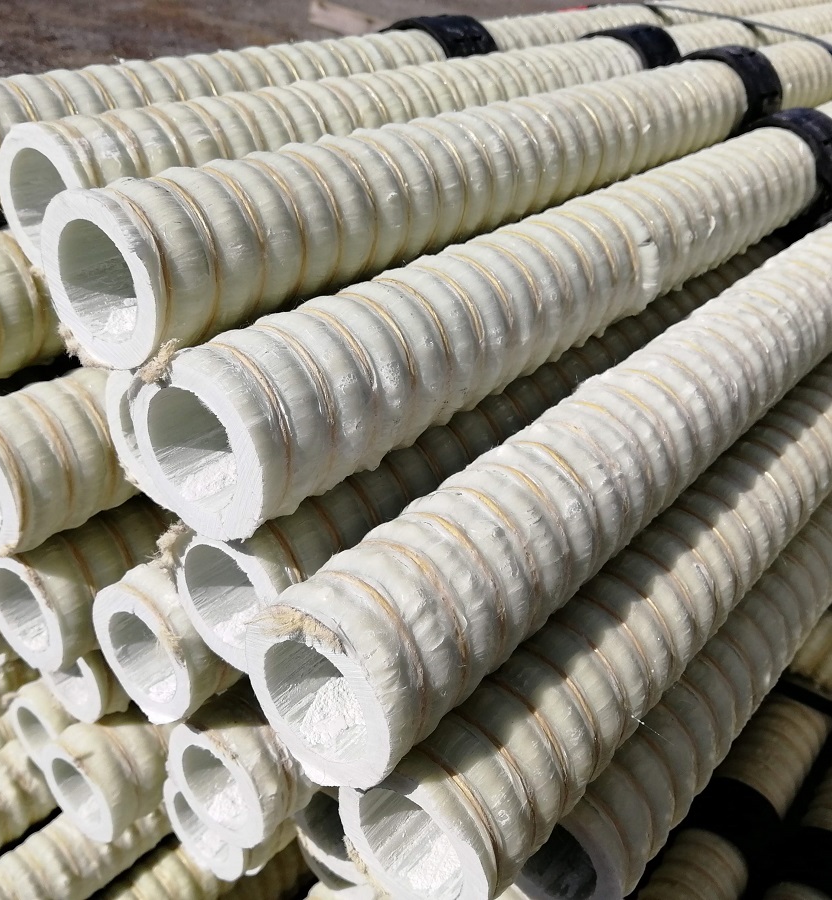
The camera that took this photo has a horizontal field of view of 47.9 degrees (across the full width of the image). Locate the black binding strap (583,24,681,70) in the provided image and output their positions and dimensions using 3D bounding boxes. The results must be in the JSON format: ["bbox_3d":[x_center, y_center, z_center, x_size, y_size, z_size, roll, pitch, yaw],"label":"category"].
[{"bbox_3d":[0.153,-0.275,0.694,0.070,0.070,0.058,25,37,29],"label":"black binding strap"}]

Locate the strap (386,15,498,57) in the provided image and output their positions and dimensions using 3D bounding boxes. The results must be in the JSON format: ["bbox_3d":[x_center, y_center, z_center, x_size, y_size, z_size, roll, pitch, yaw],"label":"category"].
[{"bbox_3d":[0.014,-0.253,0.632,0.070,0.070,0.058,25,38,30],"label":"strap"}]

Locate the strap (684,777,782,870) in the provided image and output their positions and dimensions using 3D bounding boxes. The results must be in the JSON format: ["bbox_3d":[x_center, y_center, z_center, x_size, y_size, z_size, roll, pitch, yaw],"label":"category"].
[{"bbox_3d":[0.249,0.314,0.754,0.070,0.070,0.058,25,32,30],"label":"strap"}]

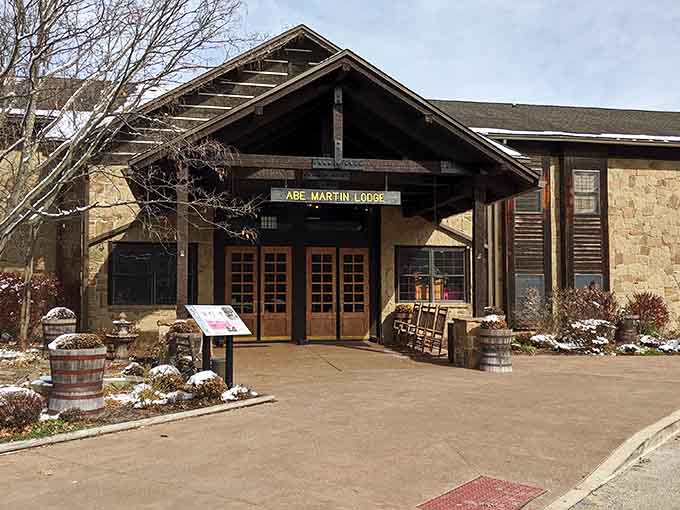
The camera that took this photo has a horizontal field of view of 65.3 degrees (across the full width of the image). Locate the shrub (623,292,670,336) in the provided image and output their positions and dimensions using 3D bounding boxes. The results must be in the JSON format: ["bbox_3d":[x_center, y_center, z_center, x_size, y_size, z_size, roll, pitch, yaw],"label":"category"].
[{"bbox_3d":[8.495,1.687,14.638,1.330,1.250,1.200,1,-3,-11],"label":"shrub"}]

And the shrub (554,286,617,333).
[{"bbox_3d":[6.480,1.575,13.942,1.750,1.400,1.400,1,-3,-11],"label":"shrub"}]

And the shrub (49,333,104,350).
[{"bbox_3d":[-3.167,1.055,6.358,0.670,0.240,0.650,1,-3,-11],"label":"shrub"}]

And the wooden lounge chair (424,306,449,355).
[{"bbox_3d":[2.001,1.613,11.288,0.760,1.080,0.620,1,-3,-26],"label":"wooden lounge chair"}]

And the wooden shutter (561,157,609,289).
[{"bbox_3d":[7.460,-0.344,16.183,1.500,5.150,0.150,0,-3,-10],"label":"wooden shutter"}]

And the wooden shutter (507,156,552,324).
[{"bbox_3d":[5.663,-0.338,15.882,1.420,5.150,0.150,0,-3,-10],"label":"wooden shutter"}]

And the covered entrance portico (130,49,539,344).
[{"bbox_3d":[-0.368,-0.624,11.423,7.100,5.550,4.800,1,-3,-11],"label":"covered entrance portico"}]

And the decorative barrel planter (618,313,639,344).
[{"bbox_3d":[7.545,1.895,13.727,0.600,0.740,0.600,1,-3,-11],"label":"decorative barrel planter"}]

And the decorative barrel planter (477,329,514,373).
[{"bbox_3d":[2.824,1.702,9.532,0.610,0.740,0.610,1,-3,-11],"label":"decorative barrel planter"}]

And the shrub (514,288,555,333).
[{"bbox_3d":[5.418,1.647,14.640,1.170,1.300,1.050,1,-3,-11],"label":"shrub"}]

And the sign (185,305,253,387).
[{"bbox_3d":[-1.791,1.391,7.794,0.470,1.210,0.910,-2,-3,38],"label":"sign"}]

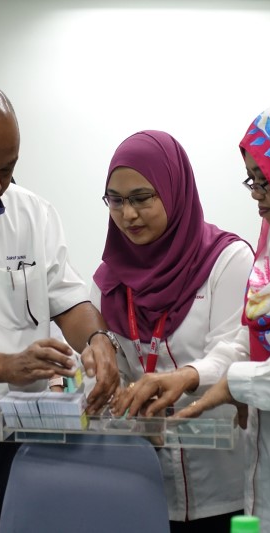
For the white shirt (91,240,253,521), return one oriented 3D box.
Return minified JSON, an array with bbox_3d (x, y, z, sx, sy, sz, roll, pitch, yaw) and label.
[{"bbox_3d":[0.082,0.242,3.300,0.450,0.600,0.330,1,2,24],"label":"white shirt"}]

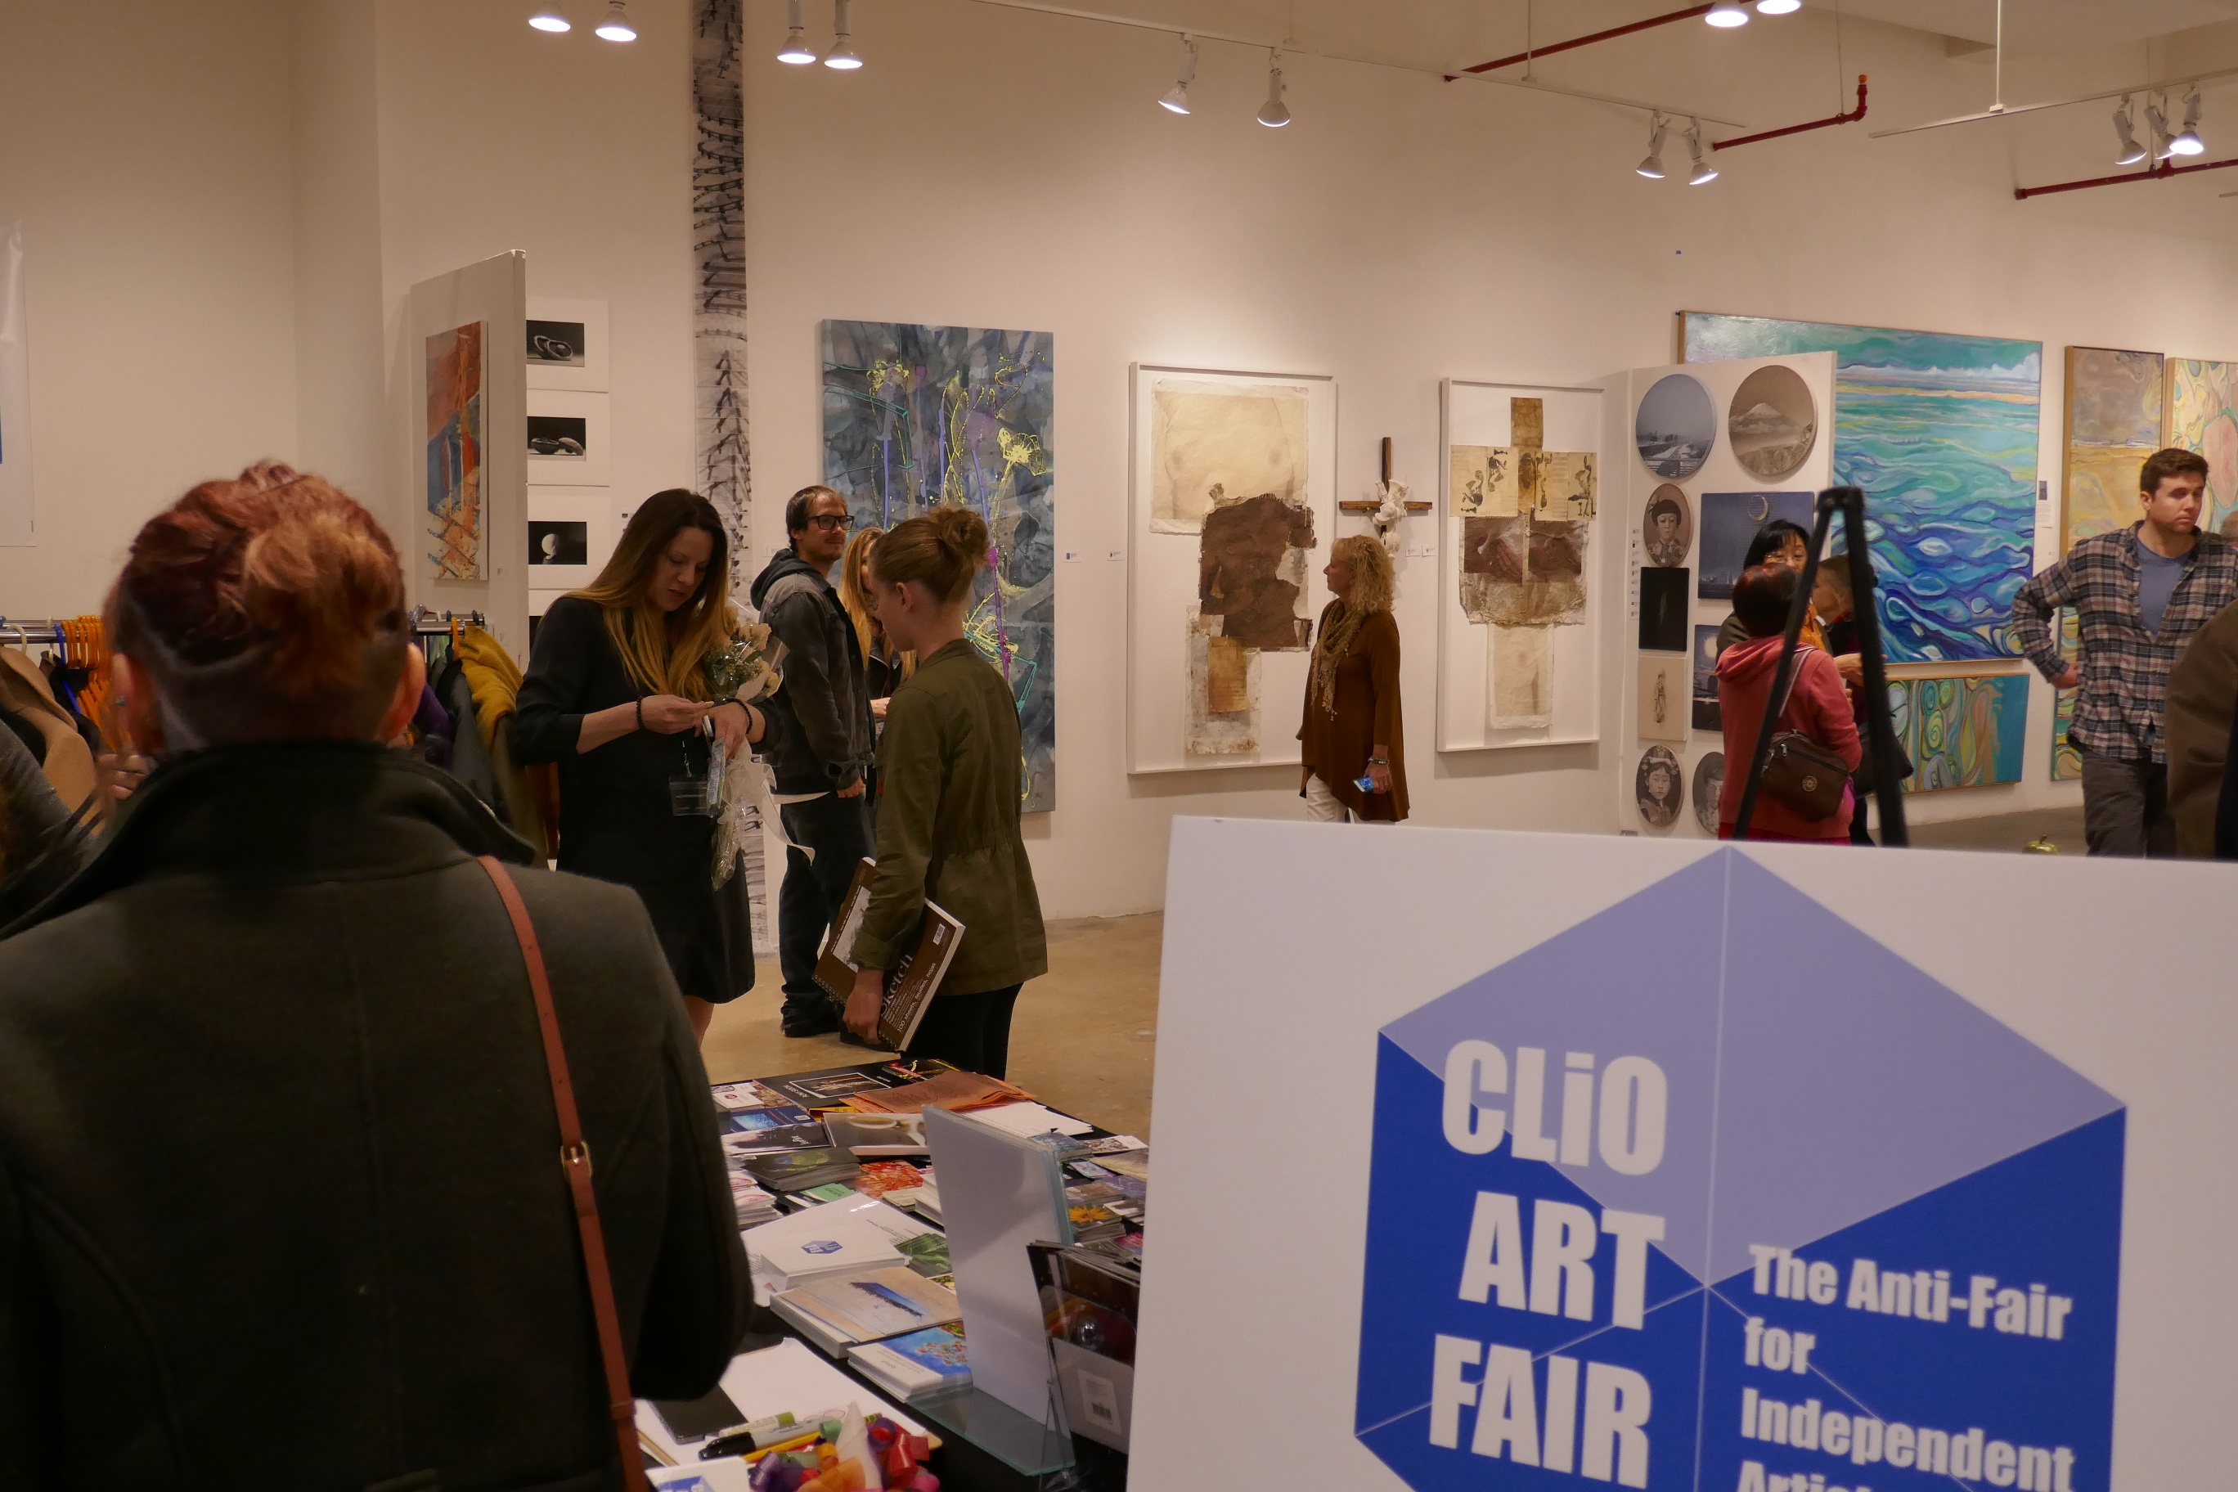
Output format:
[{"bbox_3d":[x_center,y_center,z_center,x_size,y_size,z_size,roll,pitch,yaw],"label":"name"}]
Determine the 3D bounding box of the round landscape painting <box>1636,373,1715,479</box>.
[{"bbox_3d":[2.694,-1.538,10.499,0.030,0.500,0.495,-3,6,-34],"label":"round landscape painting"}]

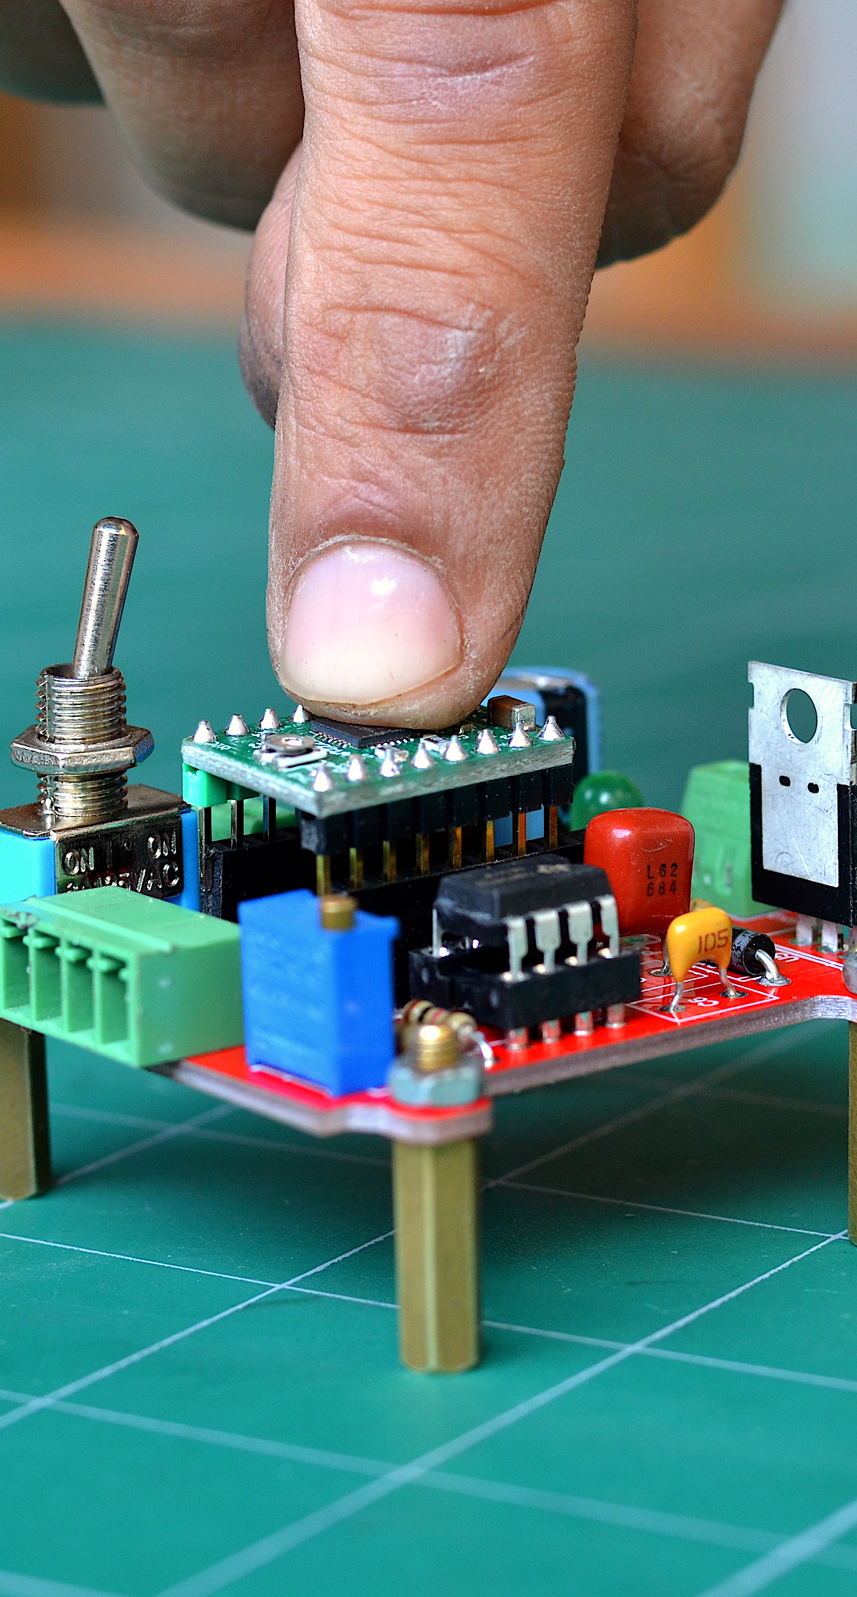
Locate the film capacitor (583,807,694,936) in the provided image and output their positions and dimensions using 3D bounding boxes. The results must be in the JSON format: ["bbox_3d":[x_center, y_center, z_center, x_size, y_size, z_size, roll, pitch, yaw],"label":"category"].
[{"bbox_3d":[0.014,0.005,0.330,0.006,0.008,0.005,-11,16,-36],"label":"film capacitor"}]

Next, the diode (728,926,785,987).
[{"bbox_3d":[0.019,0.010,0.320,0.003,0.003,0.009,-11,16,-36],"label":"diode"}]

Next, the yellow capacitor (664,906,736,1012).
[{"bbox_3d":[0.017,0.010,0.312,0.006,0.006,0.003,-11,16,-36],"label":"yellow capacitor"}]

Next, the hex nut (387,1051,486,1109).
[{"bbox_3d":[0.000,0.016,0.293,0.006,0.002,0.005,-7,14,-23],"label":"hex nut"}]

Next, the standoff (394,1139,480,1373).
[{"bbox_3d":[0.001,0.026,0.295,0.005,0.015,0.005,-6,13,-20],"label":"standoff"}]

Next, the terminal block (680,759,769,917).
[{"bbox_3d":[0.022,0.003,0.337,0.007,0.009,0.007,-11,16,-36],"label":"terminal block"}]

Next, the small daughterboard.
[{"bbox_3d":[-0.003,-0.003,0.315,0.020,0.003,0.015,-13,22,-35],"label":"small daughterboard"}]

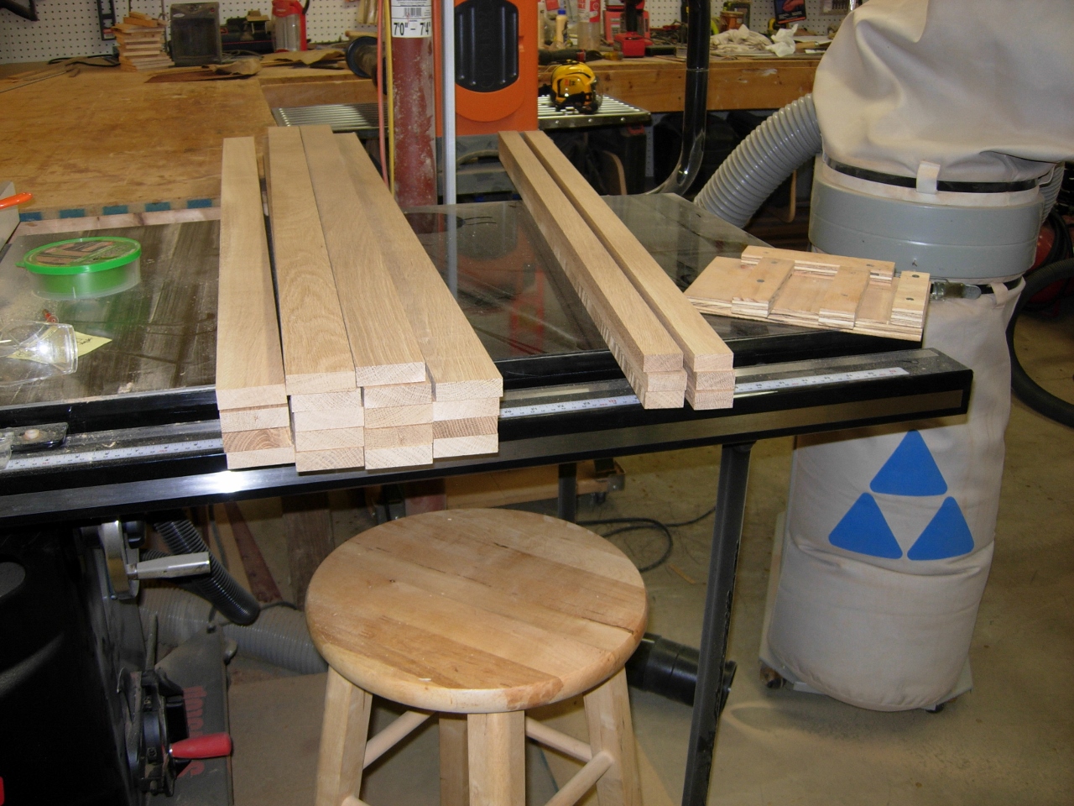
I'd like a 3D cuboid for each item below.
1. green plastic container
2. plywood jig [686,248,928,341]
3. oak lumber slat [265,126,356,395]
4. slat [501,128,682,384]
[{"bbox_3d":[-0.549,-0.164,1.357,0.144,0.042,0.142,-6,24,-14],"label":"green plastic container"},{"bbox_3d":[0.312,-0.126,1.276,0.265,0.036,0.220,9,25,19],"label":"plywood jig"},{"bbox_3d":[-0.305,-0.245,1.411,0.054,0.017,1.218,-5,23,-12],"label":"oak lumber slat"},{"bbox_3d":[0.030,-0.269,1.553,0.036,0.017,1.209,-3,23,-7],"label":"slat"}]

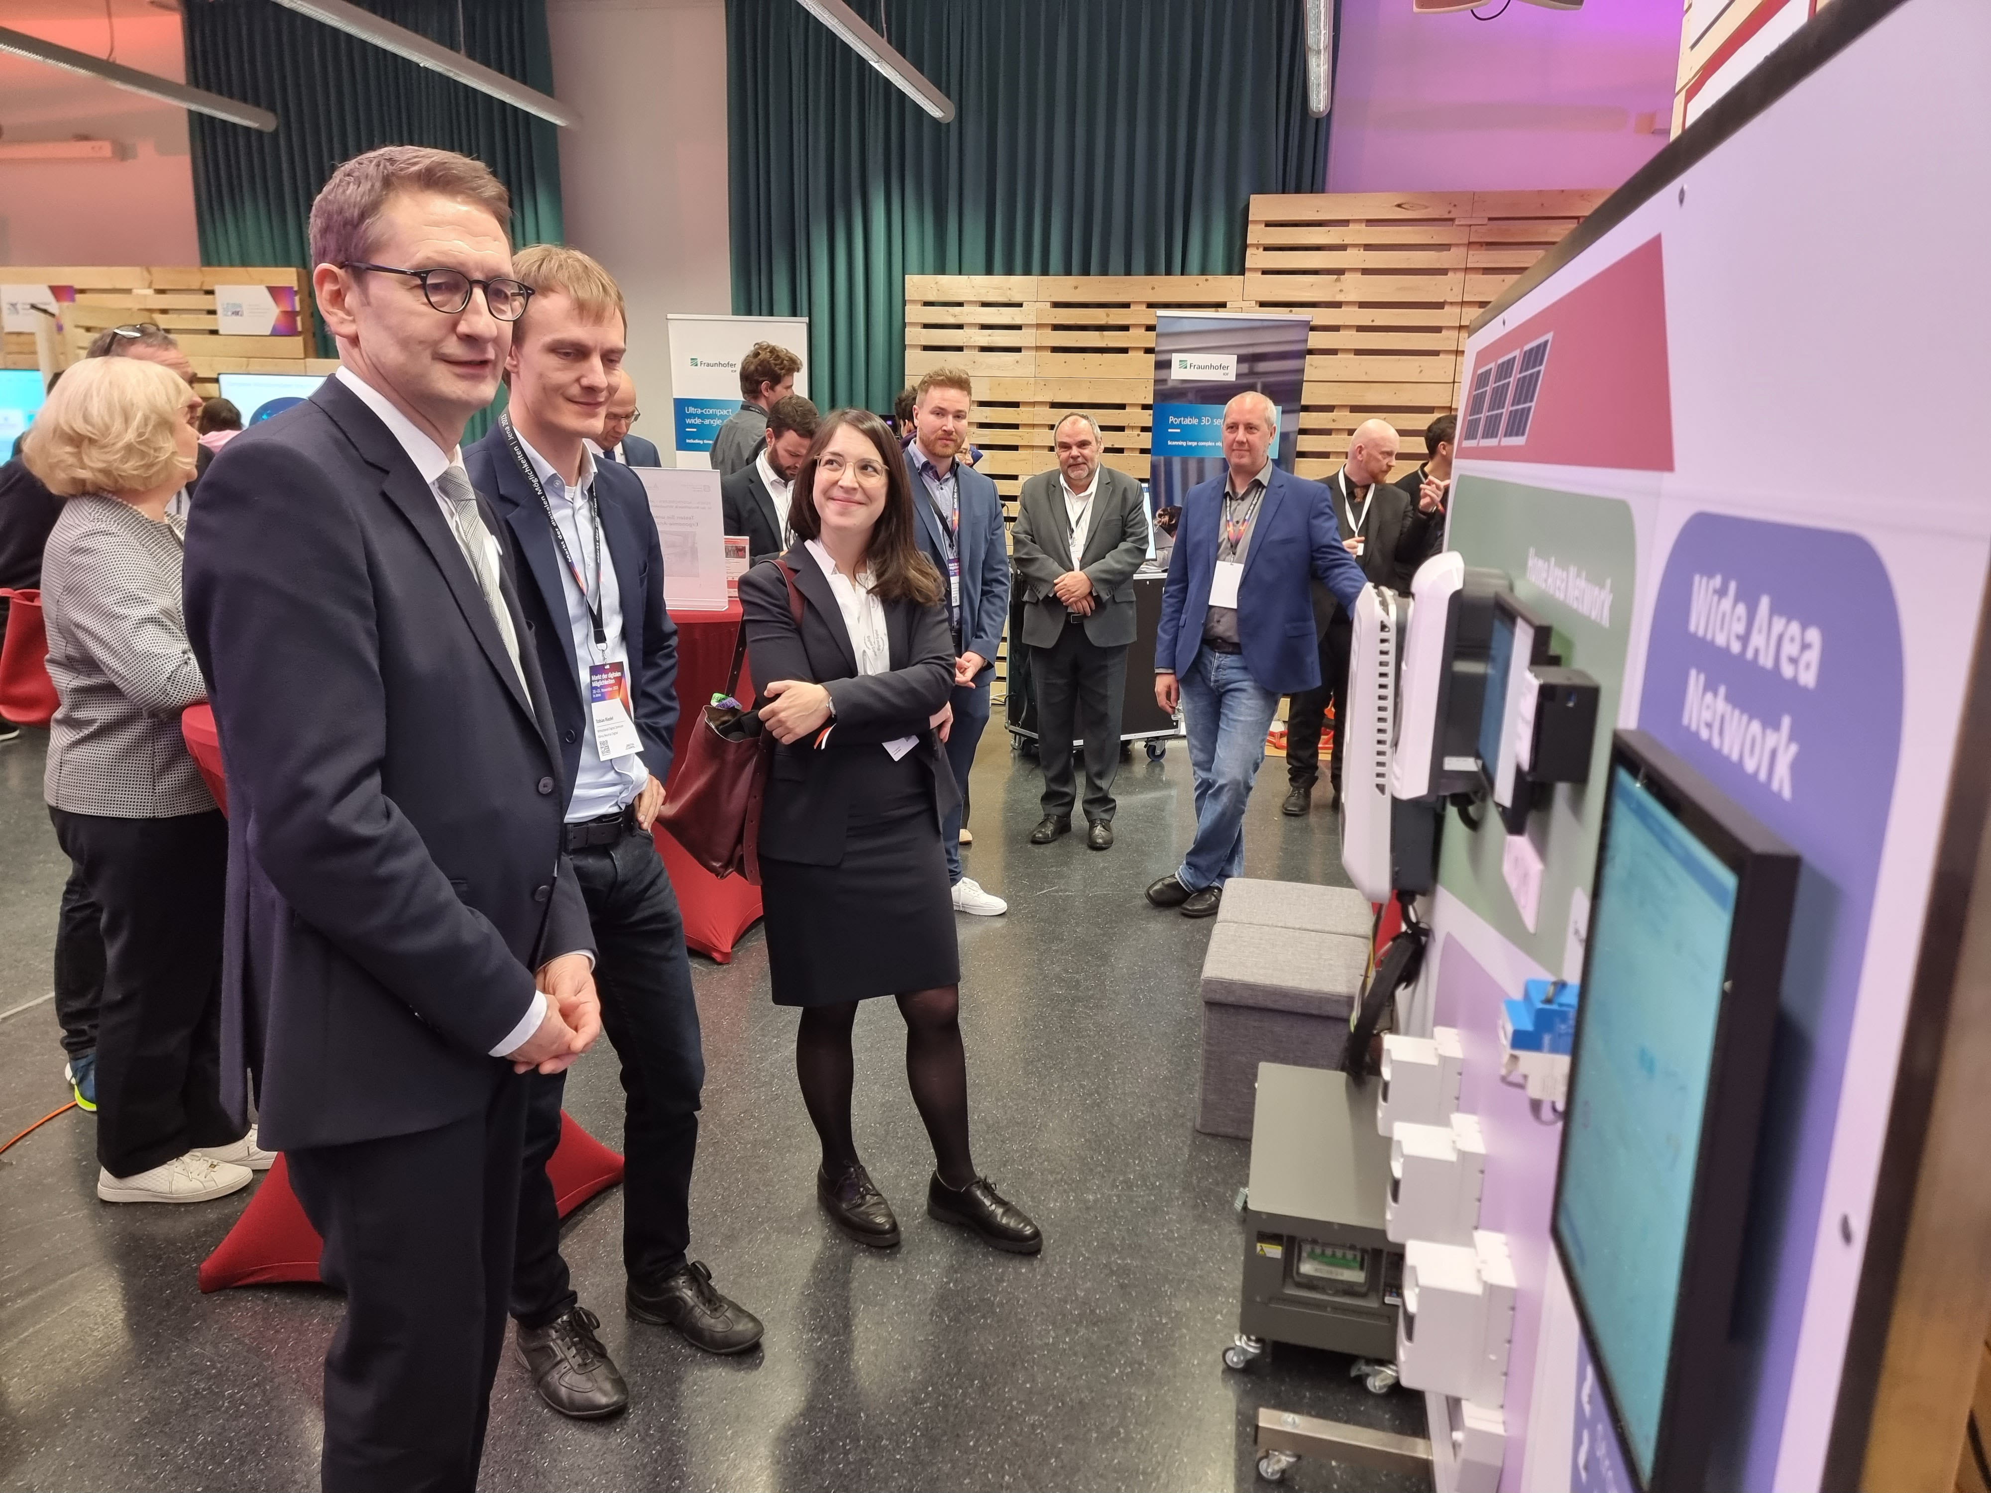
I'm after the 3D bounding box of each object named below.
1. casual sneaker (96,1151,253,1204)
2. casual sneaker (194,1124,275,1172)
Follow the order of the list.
[{"bbox_3d":[-1.715,0.879,2.885,0.300,0.098,0.107,1,13,-1],"label":"casual sneaker"},{"bbox_3d":[-1.617,0.853,3.005,0.300,0.098,0.107,1,13,-2],"label":"casual sneaker"}]

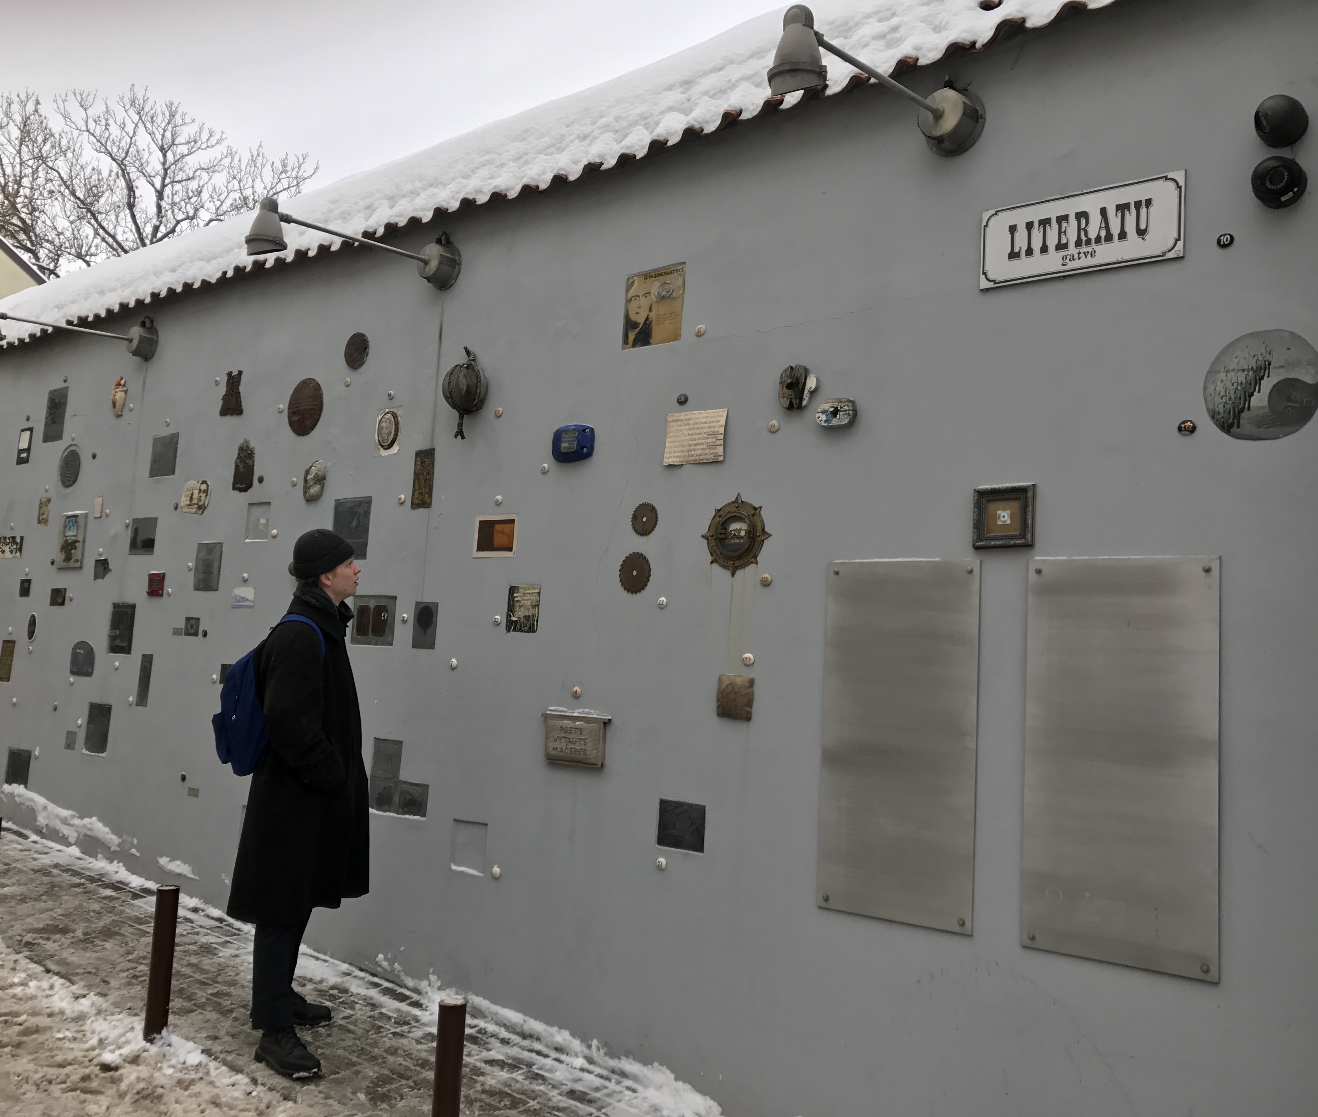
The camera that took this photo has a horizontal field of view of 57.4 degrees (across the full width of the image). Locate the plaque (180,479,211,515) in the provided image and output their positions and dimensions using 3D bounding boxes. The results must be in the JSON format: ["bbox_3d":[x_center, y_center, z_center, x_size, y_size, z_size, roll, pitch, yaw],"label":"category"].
[{"bbox_3d":[-2.375,-0.308,6.206,0.276,0.185,0.025,-1,-6,38],"label":"plaque"}]

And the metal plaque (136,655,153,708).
[{"bbox_3d":[-2.813,0.667,6.572,0.116,0.283,0.020,-1,-7,38],"label":"metal plaque"}]

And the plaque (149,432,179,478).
[{"bbox_3d":[-2.644,-0.548,6.461,0.258,0.228,0.020,-1,-6,38],"label":"plaque"}]

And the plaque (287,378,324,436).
[{"bbox_3d":[-1.661,-0.711,5.691,0.278,0.273,0.025,-1,-6,38],"label":"plaque"}]

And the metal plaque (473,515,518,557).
[{"bbox_3d":[-0.681,-0.091,4.966,0.250,0.174,0.020,-1,-7,38],"label":"metal plaque"}]

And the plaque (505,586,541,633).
[{"bbox_3d":[-0.548,0.204,4.823,0.173,0.185,0.020,-1,-7,38],"label":"plaque"}]

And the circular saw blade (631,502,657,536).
[{"bbox_3d":[-0.051,-0.140,4.359,0.125,0.125,0.006,-1,-6,38],"label":"circular saw blade"}]

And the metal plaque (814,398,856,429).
[{"bbox_3d":[0.584,-0.474,3.957,0.135,0.088,0.040,-1,-7,38],"label":"metal plaque"}]

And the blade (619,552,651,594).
[{"bbox_3d":[-0.091,0.056,4.483,0.155,0.155,0.010,-1,-7,38],"label":"blade"}]

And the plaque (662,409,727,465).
[{"bbox_3d":[0.129,-0.445,4.427,0.269,0.189,0.015,-1,-6,38],"label":"plaque"}]

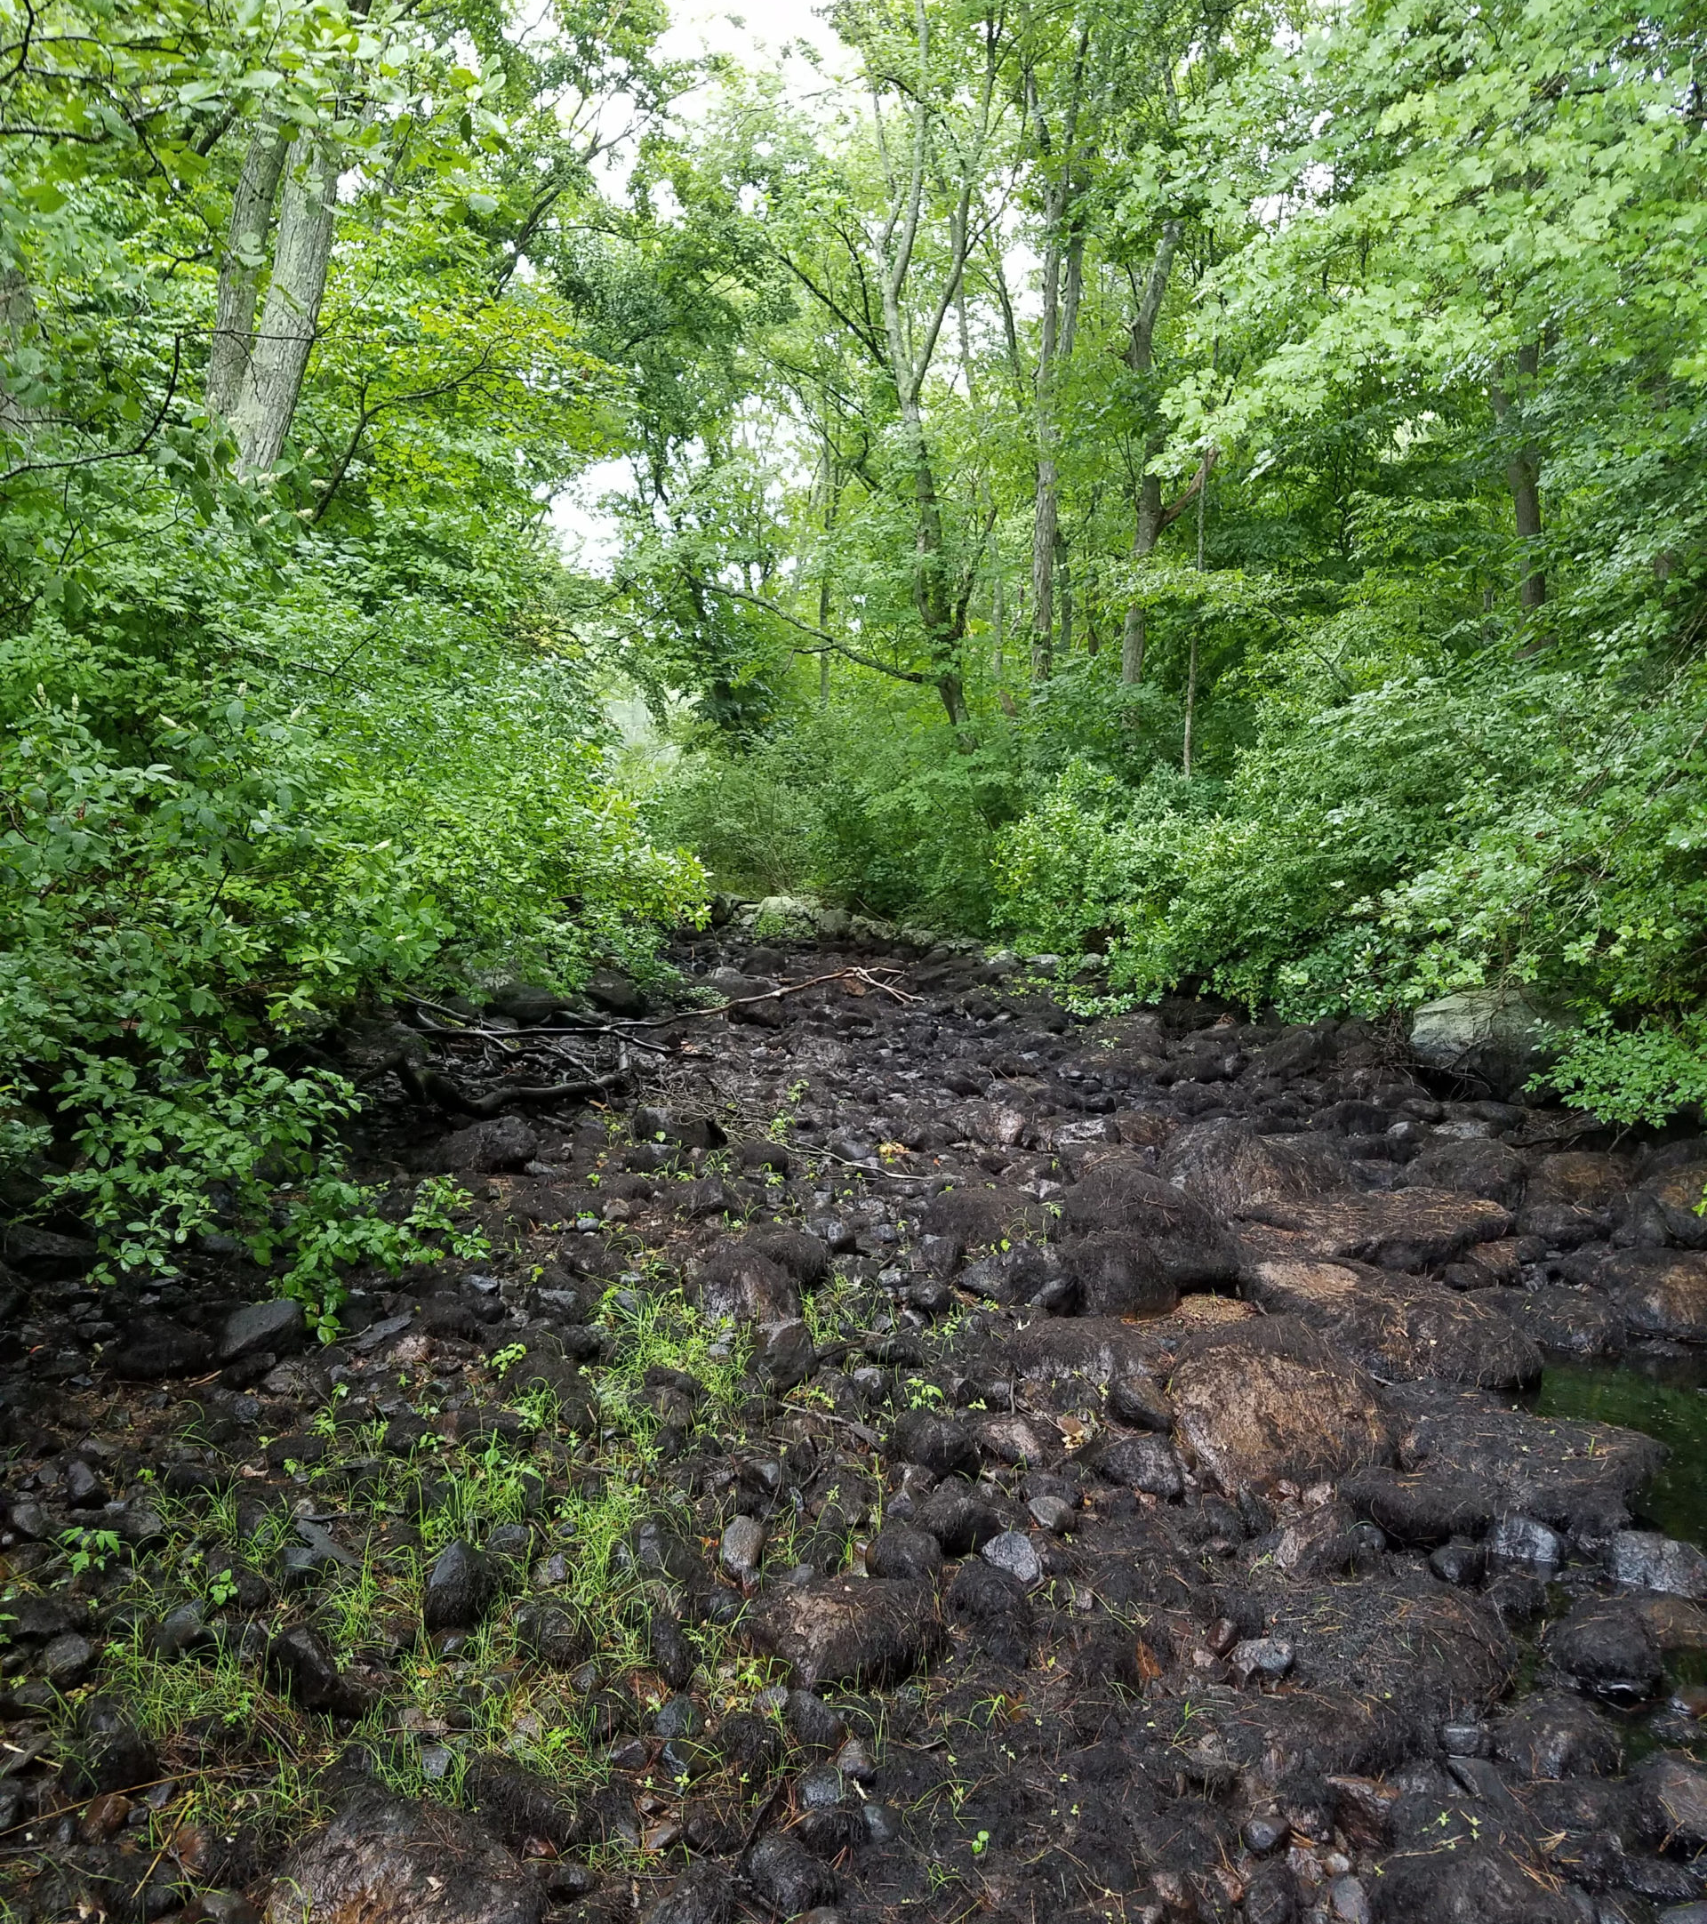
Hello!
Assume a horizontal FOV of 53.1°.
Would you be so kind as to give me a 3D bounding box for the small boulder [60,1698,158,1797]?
[{"bbox_3d":[-1.142,1.202,2.626,0.135,0.126,0.149,-2,5,-23],"label":"small boulder"}]

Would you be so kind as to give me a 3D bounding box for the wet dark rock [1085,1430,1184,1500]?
[{"bbox_3d":[0.633,1.137,3.856,0.217,0.138,0.152,0,4,0],"label":"wet dark rock"}]

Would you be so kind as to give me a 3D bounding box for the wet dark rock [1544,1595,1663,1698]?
[{"bbox_3d":[1.349,1.234,3.079,0.190,0.164,0.162,0,4,0],"label":"wet dark rock"}]

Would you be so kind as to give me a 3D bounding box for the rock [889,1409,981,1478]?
[{"bbox_3d":[0.189,1.123,3.994,0.206,0.140,0.186,1,5,0],"label":"rock"}]

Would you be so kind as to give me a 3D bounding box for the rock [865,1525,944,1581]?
[{"bbox_3d":[0.109,1.216,3.506,0.164,0.105,0.139,0,4,0],"label":"rock"}]

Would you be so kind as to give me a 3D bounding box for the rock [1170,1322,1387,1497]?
[{"bbox_3d":[1.015,1.062,4.095,0.513,0.328,0.436,1,4,10],"label":"rock"}]

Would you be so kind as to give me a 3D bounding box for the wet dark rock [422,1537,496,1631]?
[{"bbox_3d":[-0.736,1.161,3.191,0.129,0.164,0.109,1,5,0],"label":"wet dark rock"}]

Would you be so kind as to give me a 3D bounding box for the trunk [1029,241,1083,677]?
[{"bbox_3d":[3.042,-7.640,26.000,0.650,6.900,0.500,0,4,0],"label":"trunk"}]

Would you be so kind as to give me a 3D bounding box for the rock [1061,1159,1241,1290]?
[{"bbox_3d":[0.952,0.837,5.476,0.572,0.398,0.514,1,5,10],"label":"rock"}]

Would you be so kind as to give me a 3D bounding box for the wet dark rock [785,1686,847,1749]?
[{"bbox_3d":[-0.064,1.267,2.867,0.107,0.088,0.097,0,4,0],"label":"wet dark rock"}]

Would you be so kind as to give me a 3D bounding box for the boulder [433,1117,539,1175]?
[{"bbox_3d":[-1.726,0.856,8.043,0.504,0.242,0.397,0,4,0],"label":"boulder"}]

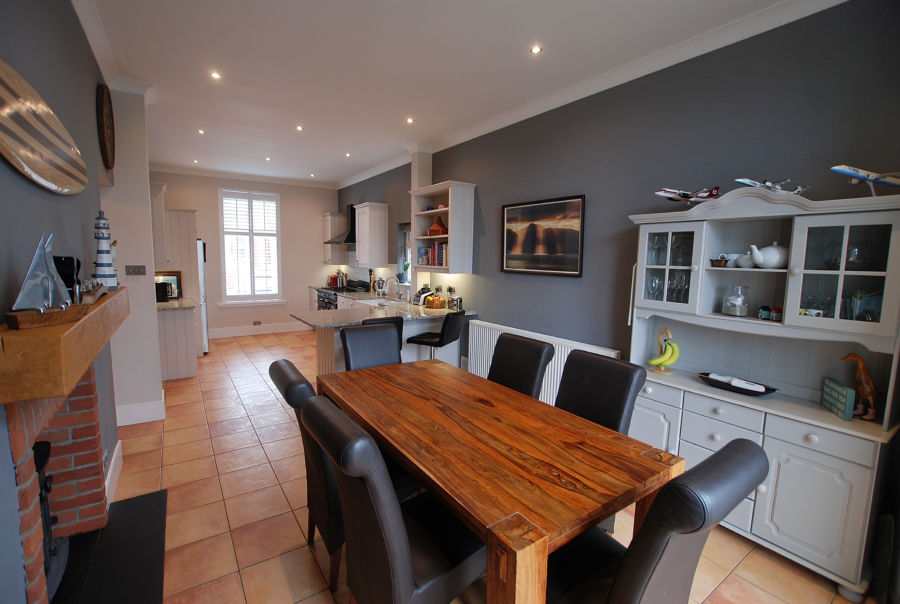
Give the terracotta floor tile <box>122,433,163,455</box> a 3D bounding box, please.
[{"bbox_3d":[-2.594,1.195,3.133,0.305,0.010,0.335,-2,7,-36],"label":"terracotta floor tile"}]

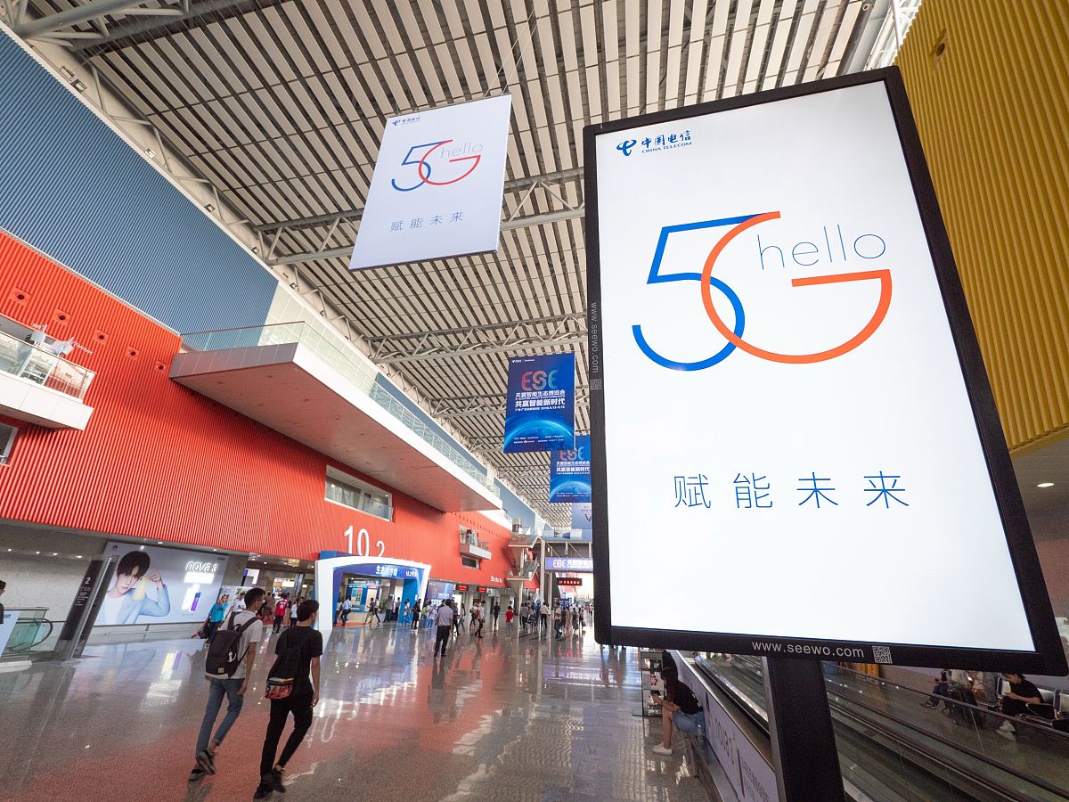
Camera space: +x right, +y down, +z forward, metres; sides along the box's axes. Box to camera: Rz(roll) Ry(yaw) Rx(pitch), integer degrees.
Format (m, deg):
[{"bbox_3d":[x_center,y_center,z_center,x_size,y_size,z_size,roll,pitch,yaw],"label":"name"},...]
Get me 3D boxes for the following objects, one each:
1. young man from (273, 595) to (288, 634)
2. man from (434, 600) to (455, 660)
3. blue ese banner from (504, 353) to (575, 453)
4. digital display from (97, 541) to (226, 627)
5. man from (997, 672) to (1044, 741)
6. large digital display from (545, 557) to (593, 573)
[{"bbox_3d":[-12.177,10.147,20.805,0.520,1.660,0.420,12,-27,-20],"label":"young man"},{"bbox_3d":[-3.077,7.661,14.669,0.540,1.720,0.380,1,-25,3],"label":"man"},{"bbox_3d":[0.344,0.028,25.318,4.100,6.150,0.100,-3,-25,12],"label":"blue ese banner"},{"bbox_3d":[-13.298,6.643,15.514,0.150,2.450,4.750,-3,-25,12],"label":"digital display"},{"bbox_3d":[8.327,5.139,7.409,0.740,1.080,0.540,-3,-25,12],"label":"man"},{"bbox_3d":[6.234,20.959,55.369,9.500,1.600,0.300,-3,-25,12],"label":"large digital display"}]

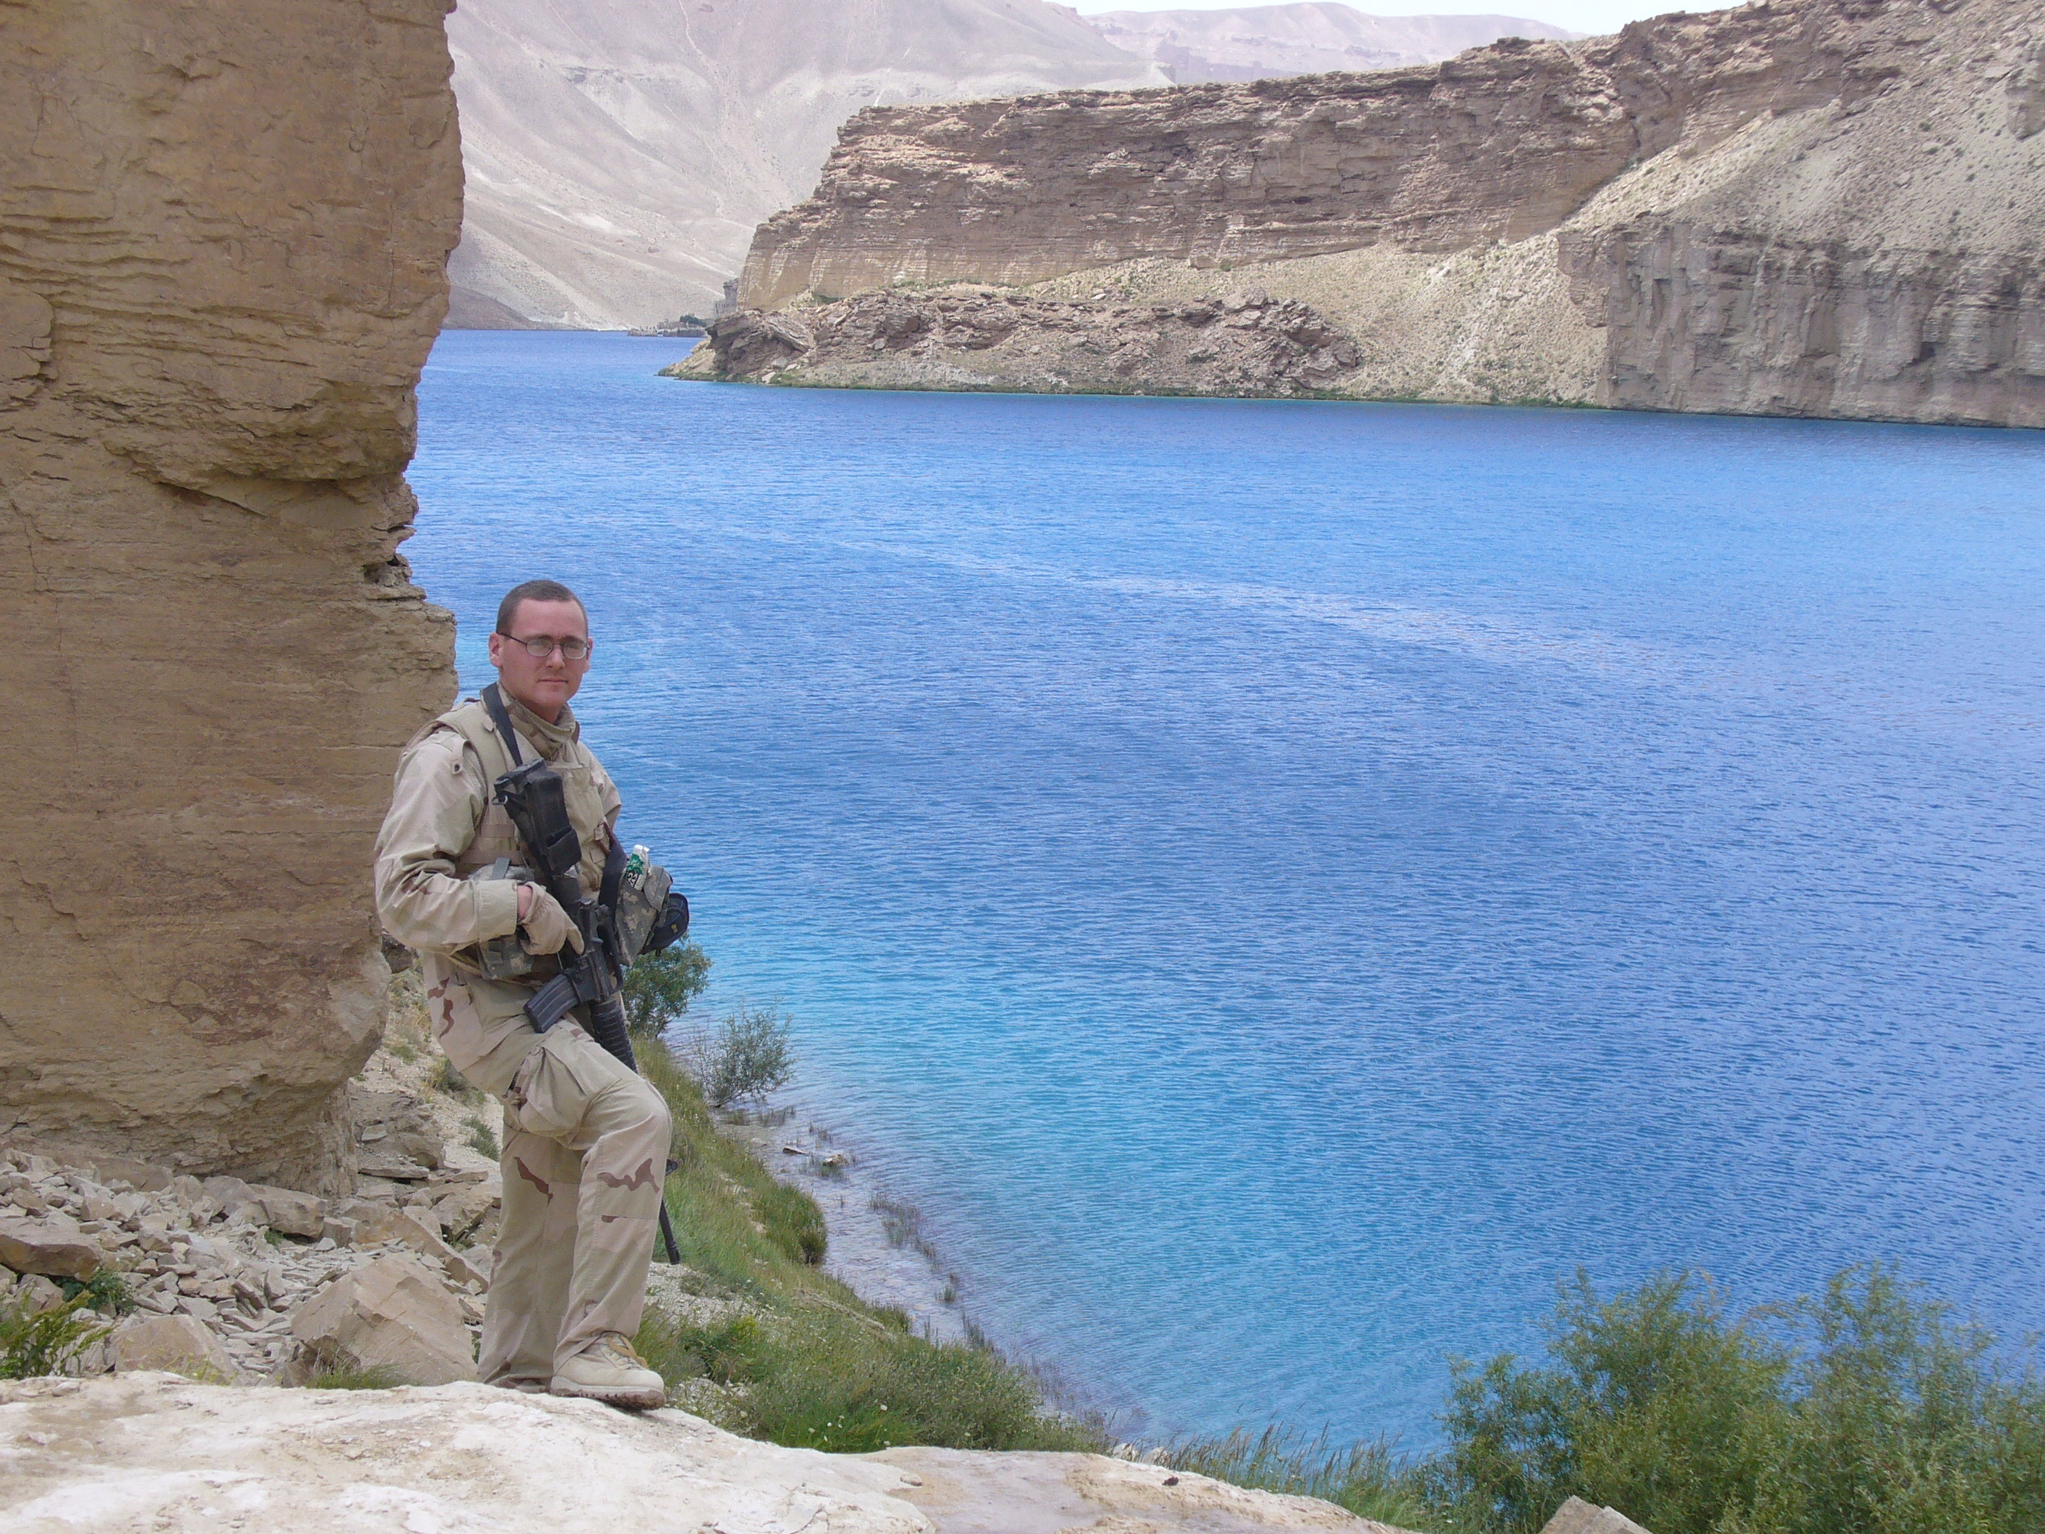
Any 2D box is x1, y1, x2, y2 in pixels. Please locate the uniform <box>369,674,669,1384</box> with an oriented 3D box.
[{"bbox_3d":[-0.937,0.505,6.650,0.580,1.300,0.520,-6,10,-42],"label":"uniform"}]

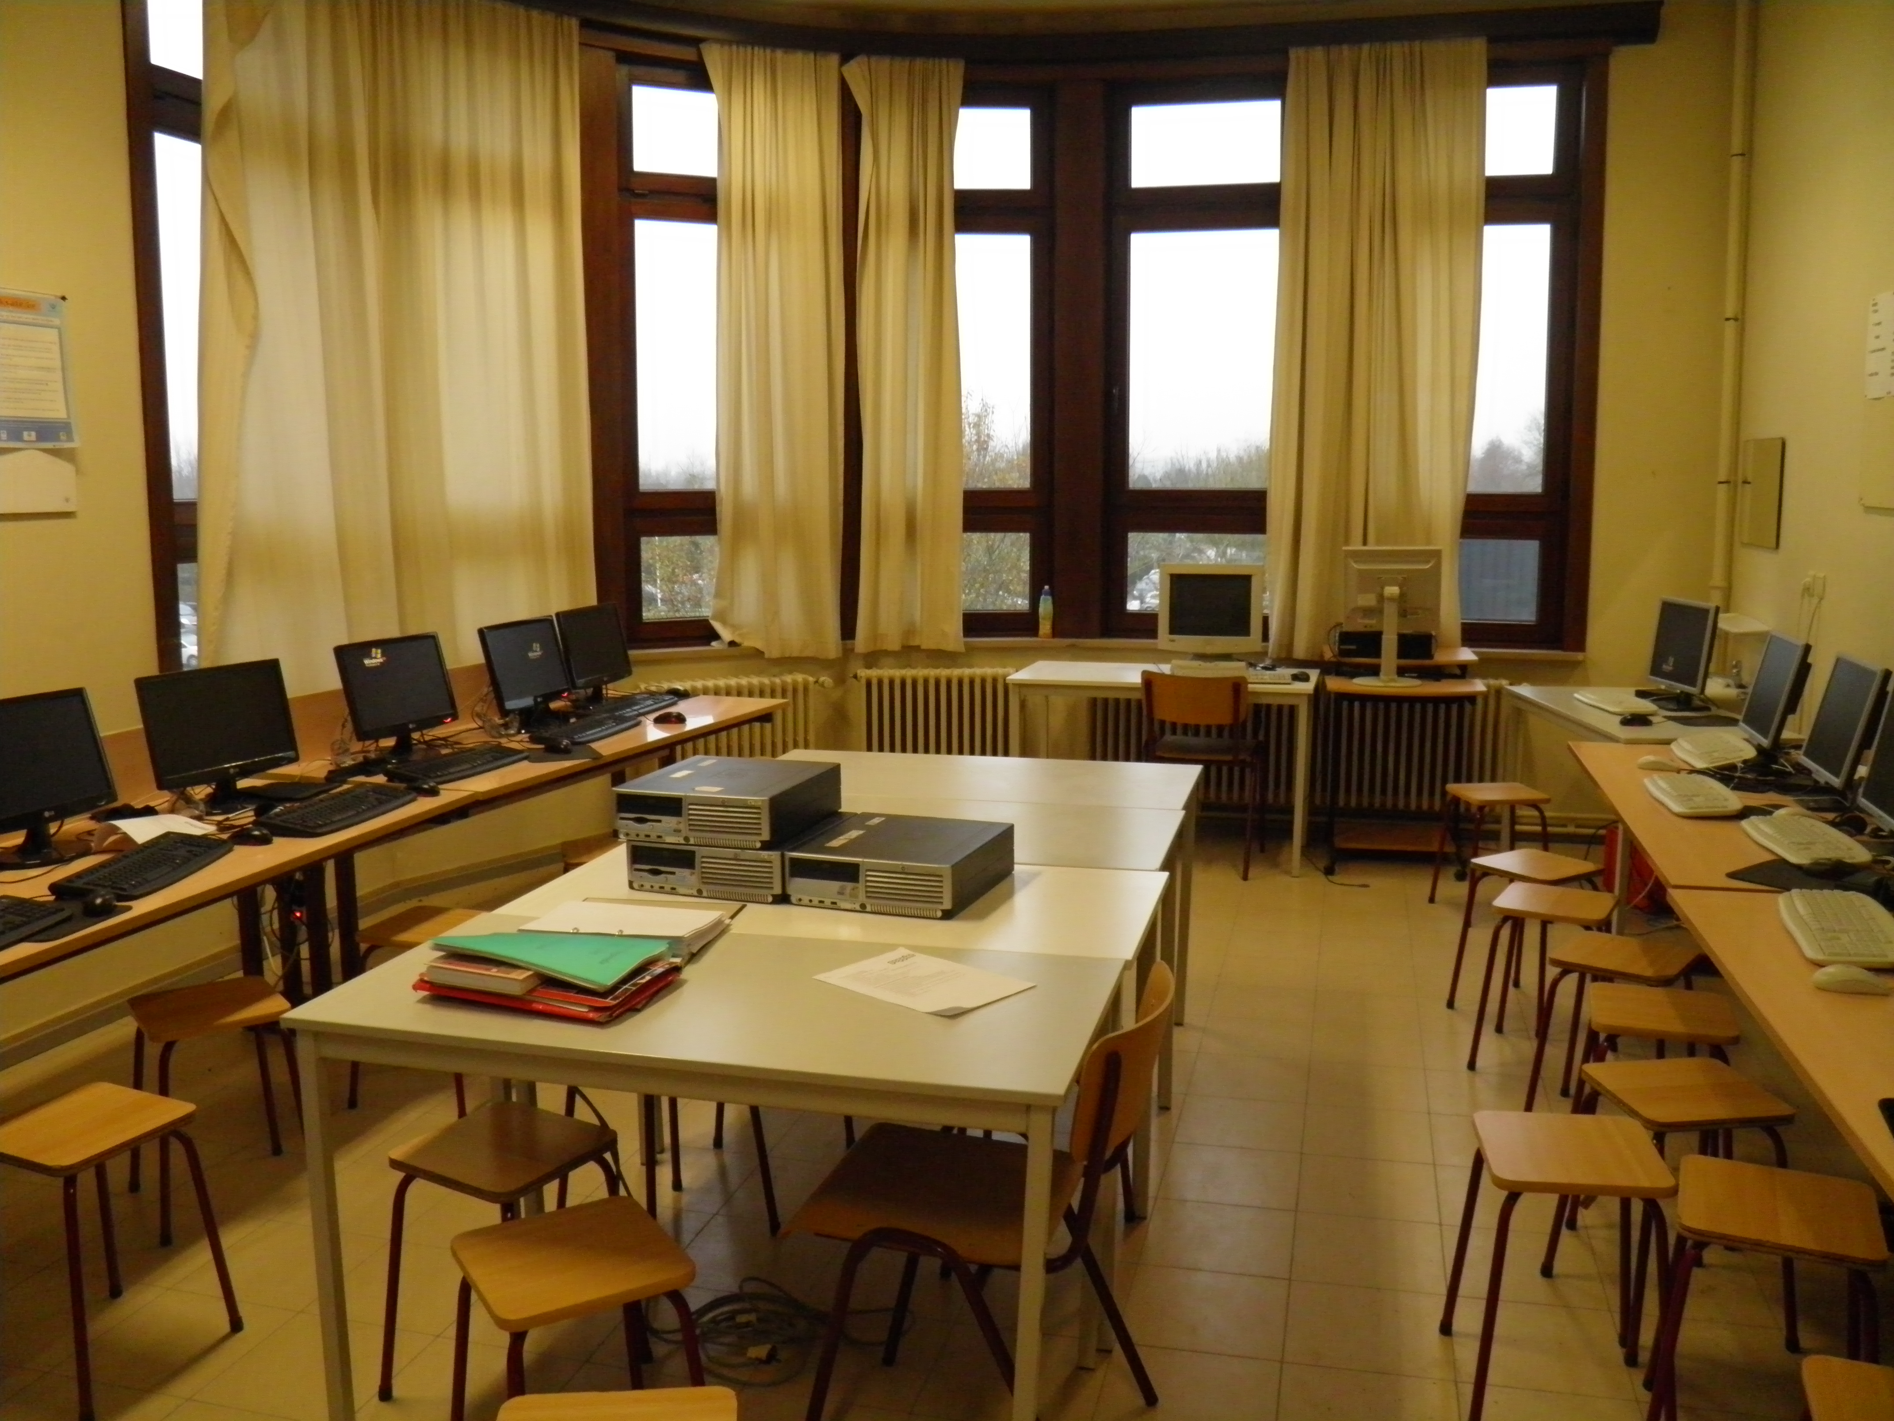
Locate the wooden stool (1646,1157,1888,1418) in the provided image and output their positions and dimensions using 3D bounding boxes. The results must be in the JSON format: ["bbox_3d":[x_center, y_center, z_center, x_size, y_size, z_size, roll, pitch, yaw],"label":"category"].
[{"bbox_3d":[1.318,1.008,2.469,0.330,0.448,0.330,4,10,25],"label":"wooden stool"}]

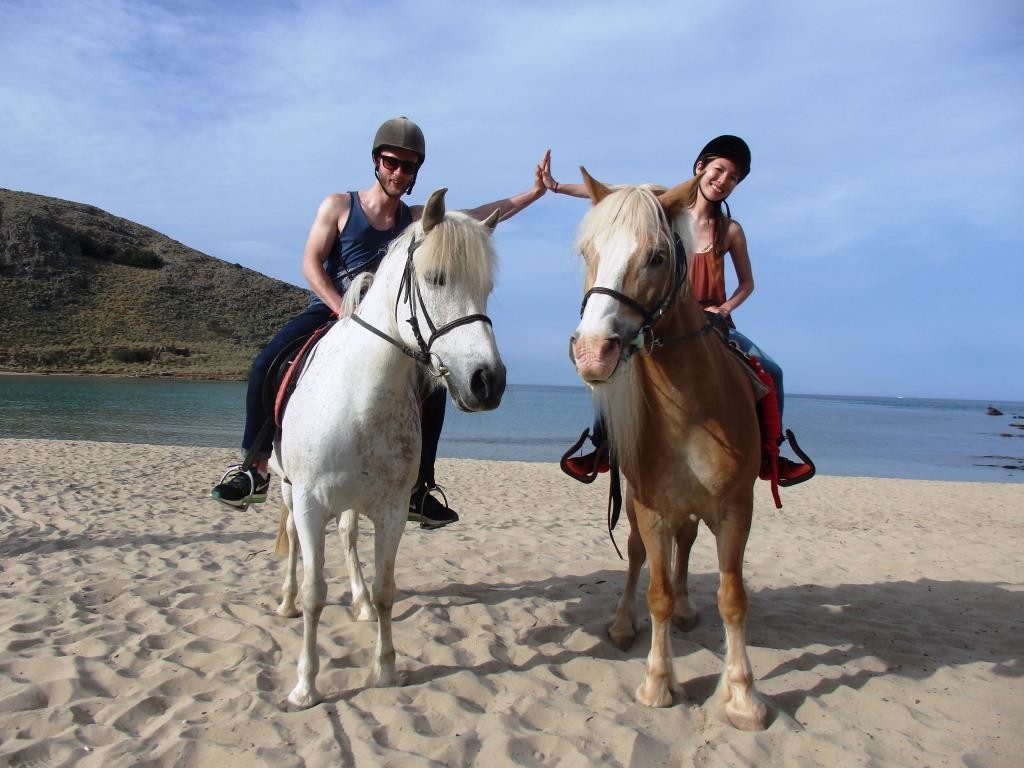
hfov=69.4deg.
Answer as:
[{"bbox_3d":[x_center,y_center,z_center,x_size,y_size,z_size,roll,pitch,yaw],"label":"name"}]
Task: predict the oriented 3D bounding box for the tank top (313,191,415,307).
[{"bbox_3d":[-0.590,-0.530,2.970,0.380,0.520,0.260,10,9,-14],"label":"tank top"}]

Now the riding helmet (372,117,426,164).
[{"bbox_3d":[-0.448,-0.965,2.940,0.220,0.185,0.270,8,12,-17],"label":"riding helmet"}]

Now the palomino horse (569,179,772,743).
[{"bbox_3d":[0.560,0.265,2.900,0.720,1.800,1.850,2,0,3],"label":"palomino horse"}]

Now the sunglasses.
[{"bbox_3d":[-0.445,-0.850,2.870,0.148,0.048,0.145,8,12,-17],"label":"sunglasses"}]

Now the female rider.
[{"bbox_3d":[0.640,-0.310,2.900,1.030,1.380,0.620,2,0,3],"label":"female rider"}]

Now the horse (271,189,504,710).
[{"bbox_3d":[-0.625,0.250,2.950,0.680,1.760,1.850,2,0,-18],"label":"horse"}]

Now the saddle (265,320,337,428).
[{"bbox_3d":[-0.675,-0.030,3.000,0.580,0.460,0.540,2,0,-18],"label":"saddle"}]

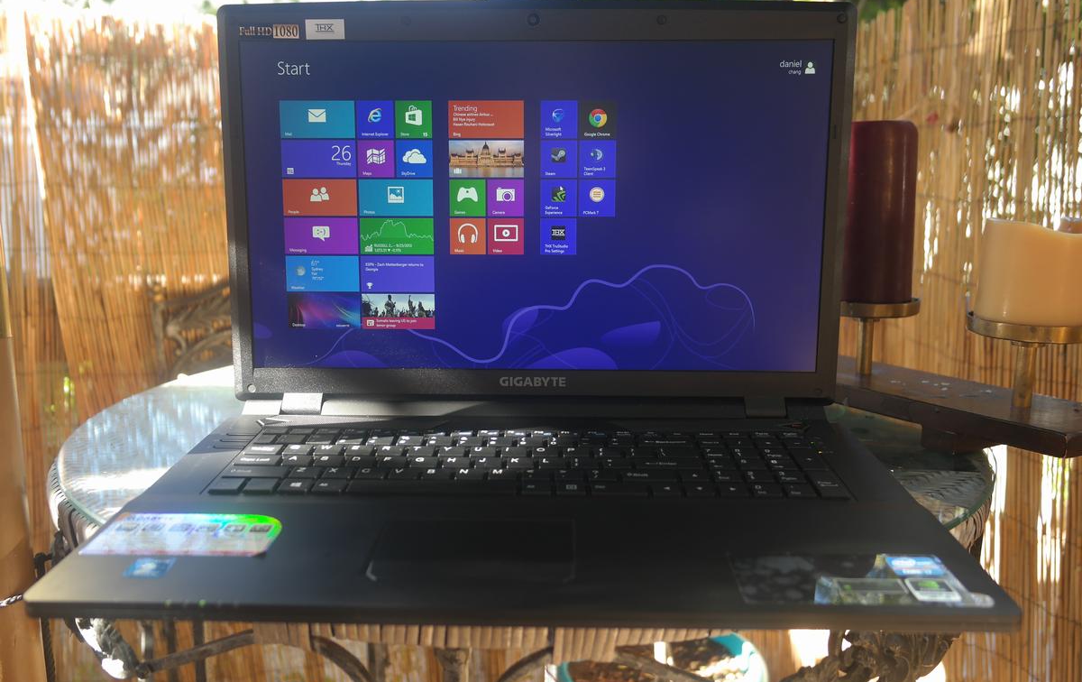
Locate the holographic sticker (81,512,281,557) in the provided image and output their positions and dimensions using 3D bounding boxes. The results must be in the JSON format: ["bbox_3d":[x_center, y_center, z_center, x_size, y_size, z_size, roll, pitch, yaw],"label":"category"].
[{"bbox_3d":[-0.170,0.093,0.436,0.084,0.001,0.044,0,14,1],"label":"holographic sticker"}]

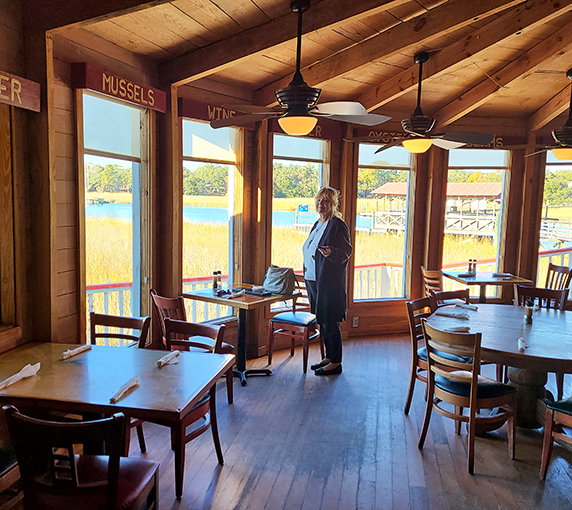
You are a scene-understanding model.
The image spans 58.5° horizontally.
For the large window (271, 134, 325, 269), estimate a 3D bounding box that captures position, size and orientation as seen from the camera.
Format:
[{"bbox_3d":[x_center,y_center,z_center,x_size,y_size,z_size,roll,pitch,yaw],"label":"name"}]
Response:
[{"bbox_3d":[0.131,-0.319,5.461,0.682,1.813,0.100,-3,8,-36],"label":"large window"}]

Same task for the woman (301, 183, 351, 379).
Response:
[{"bbox_3d":[0.402,0.235,4.772,0.400,1.700,0.480,-2,7,-29],"label":"woman"}]

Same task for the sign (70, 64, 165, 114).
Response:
[{"bbox_3d":[-1.131,-1.148,3.557,0.120,0.165,0.750,4,6,27],"label":"sign"}]

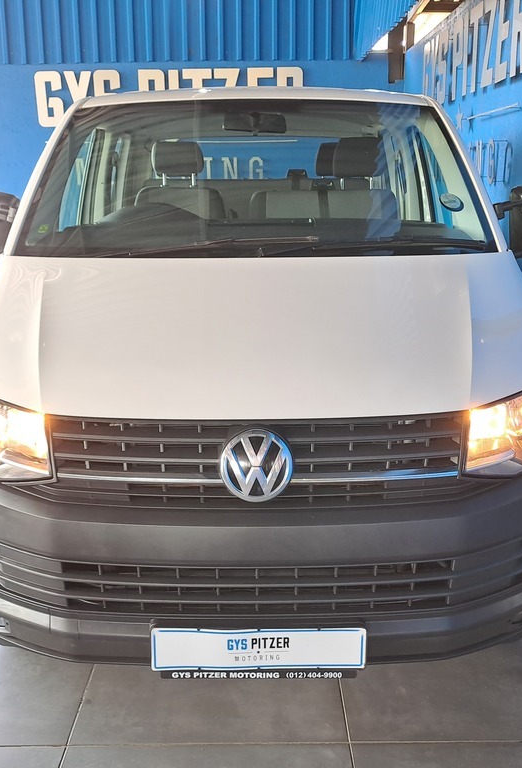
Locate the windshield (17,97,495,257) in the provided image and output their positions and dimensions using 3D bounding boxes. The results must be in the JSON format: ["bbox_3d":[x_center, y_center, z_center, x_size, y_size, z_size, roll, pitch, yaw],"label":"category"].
[{"bbox_3d":[-0.020,-0.742,2.671,1.650,0.800,0.130,0,-28,0],"label":"windshield"}]

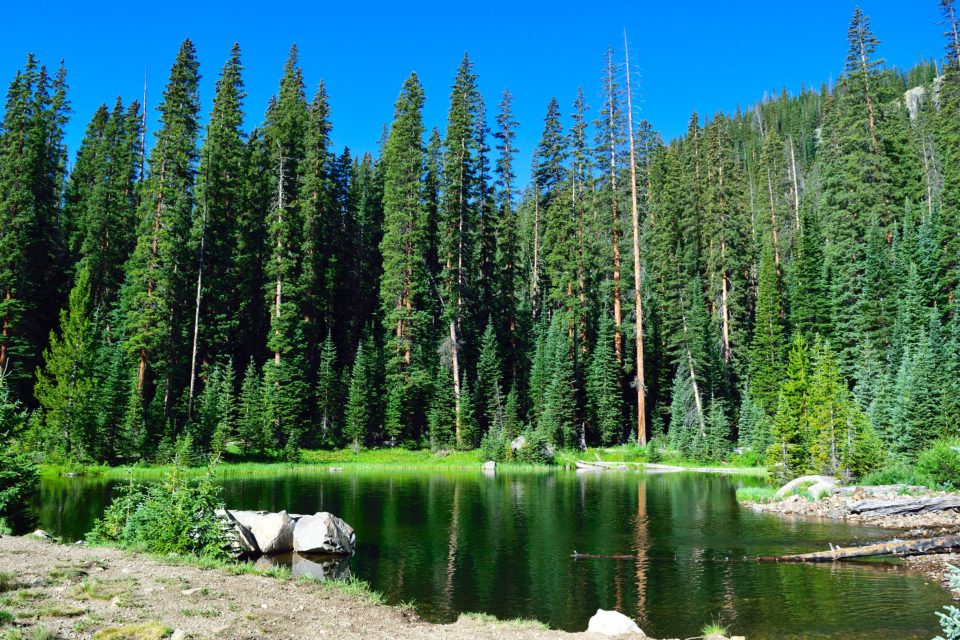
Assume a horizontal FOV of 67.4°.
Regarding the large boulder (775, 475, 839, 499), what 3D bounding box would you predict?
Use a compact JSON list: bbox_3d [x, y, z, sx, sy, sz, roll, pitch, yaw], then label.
[{"bbox_3d":[7.635,3.922,16.906,1.320,0.420,0.950,-2,-7,24],"label":"large boulder"}]

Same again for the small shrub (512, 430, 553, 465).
[{"bbox_3d":[1.934,4.626,26.421,1.400,1.200,1.200,1,-7,4],"label":"small shrub"}]

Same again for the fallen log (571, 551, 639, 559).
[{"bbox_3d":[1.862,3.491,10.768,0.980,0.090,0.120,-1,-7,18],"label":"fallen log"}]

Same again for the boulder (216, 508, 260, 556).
[{"bbox_3d":[-3.539,3.100,10.610,0.620,0.560,0.800,3,-7,-18],"label":"boulder"}]

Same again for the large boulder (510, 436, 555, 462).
[{"bbox_3d":[2.002,4.889,27.371,1.580,0.900,1.150,1,-7,4],"label":"large boulder"}]

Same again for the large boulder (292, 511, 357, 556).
[{"bbox_3d":[-2.317,3.161,10.797,0.880,0.530,0.740,2,-7,-11],"label":"large boulder"}]

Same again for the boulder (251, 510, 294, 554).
[{"bbox_3d":[-3.093,3.140,10.791,0.580,0.540,0.720,3,-7,-15],"label":"boulder"}]

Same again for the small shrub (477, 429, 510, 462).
[{"bbox_3d":[0.510,4.602,26.622,1.000,1.200,1.000,1,-7,1],"label":"small shrub"}]

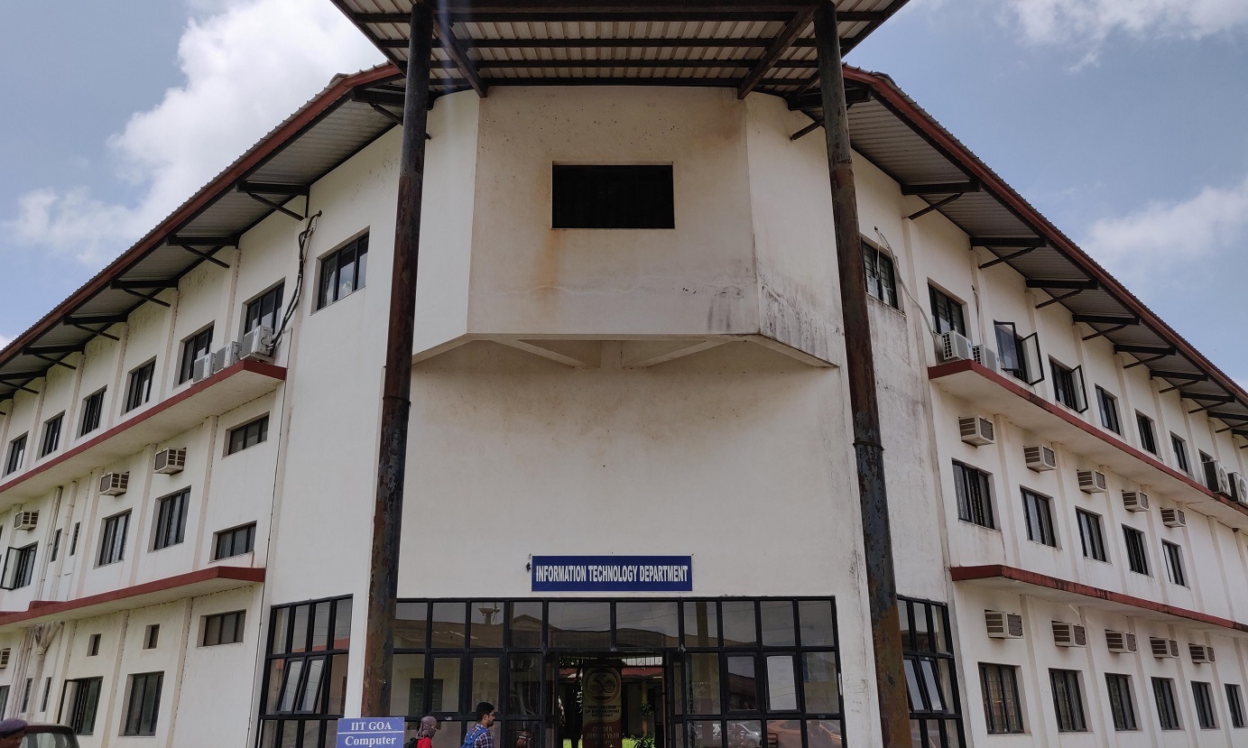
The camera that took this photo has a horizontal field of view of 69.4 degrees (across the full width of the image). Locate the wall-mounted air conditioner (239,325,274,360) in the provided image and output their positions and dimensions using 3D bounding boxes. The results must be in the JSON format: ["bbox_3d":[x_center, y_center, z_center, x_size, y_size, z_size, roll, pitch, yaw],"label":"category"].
[{"bbox_3d":[-7.395,-0.587,18.157,0.685,0.555,0.268,-18,-27,38],"label":"wall-mounted air conditioner"}]

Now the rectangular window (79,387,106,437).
[{"bbox_3d":[-15.336,1.170,26.061,1.761,1.287,0.120,-18,-27,38],"label":"rectangular window"}]

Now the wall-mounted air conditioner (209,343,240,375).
[{"bbox_3d":[-8.258,-0.307,18.836,0.743,0.537,0.261,-18,-27,38],"label":"wall-mounted air conditioner"}]

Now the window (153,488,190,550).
[{"bbox_3d":[-10.196,3.319,20.379,1.749,1.257,0.120,-18,-27,38],"label":"window"}]

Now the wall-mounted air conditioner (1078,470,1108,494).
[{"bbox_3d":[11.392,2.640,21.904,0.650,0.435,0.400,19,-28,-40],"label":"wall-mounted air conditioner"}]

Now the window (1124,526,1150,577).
[{"bbox_3d":[12.593,4.385,22.198,1.530,1.120,0.120,19,-27,-40],"label":"window"}]

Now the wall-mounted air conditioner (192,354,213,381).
[{"bbox_3d":[-8.909,-0.068,19.327,0.740,0.530,0.270,-18,-27,38],"label":"wall-mounted air conditioner"}]

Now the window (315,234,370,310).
[{"bbox_3d":[-5.300,-1.893,17.073,1.871,1.245,0.150,-18,-27,39],"label":"window"}]

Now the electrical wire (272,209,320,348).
[{"bbox_3d":[-6.877,-1.954,18.704,1.060,3.100,0.300,-18,-27,38],"label":"electrical wire"}]

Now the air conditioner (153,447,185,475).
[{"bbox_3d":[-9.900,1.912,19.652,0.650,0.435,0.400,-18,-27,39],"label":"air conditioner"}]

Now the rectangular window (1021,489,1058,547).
[{"bbox_3d":[8.503,2.977,18.518,1.530,1.120,0.120,19,-27,-40],"label":"rectangular window"}]

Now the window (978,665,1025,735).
[{"bbox_3d":[7.042,6.080,16.839,1.804,1.232,0.160,19,-28,-41],"label":"window"}]

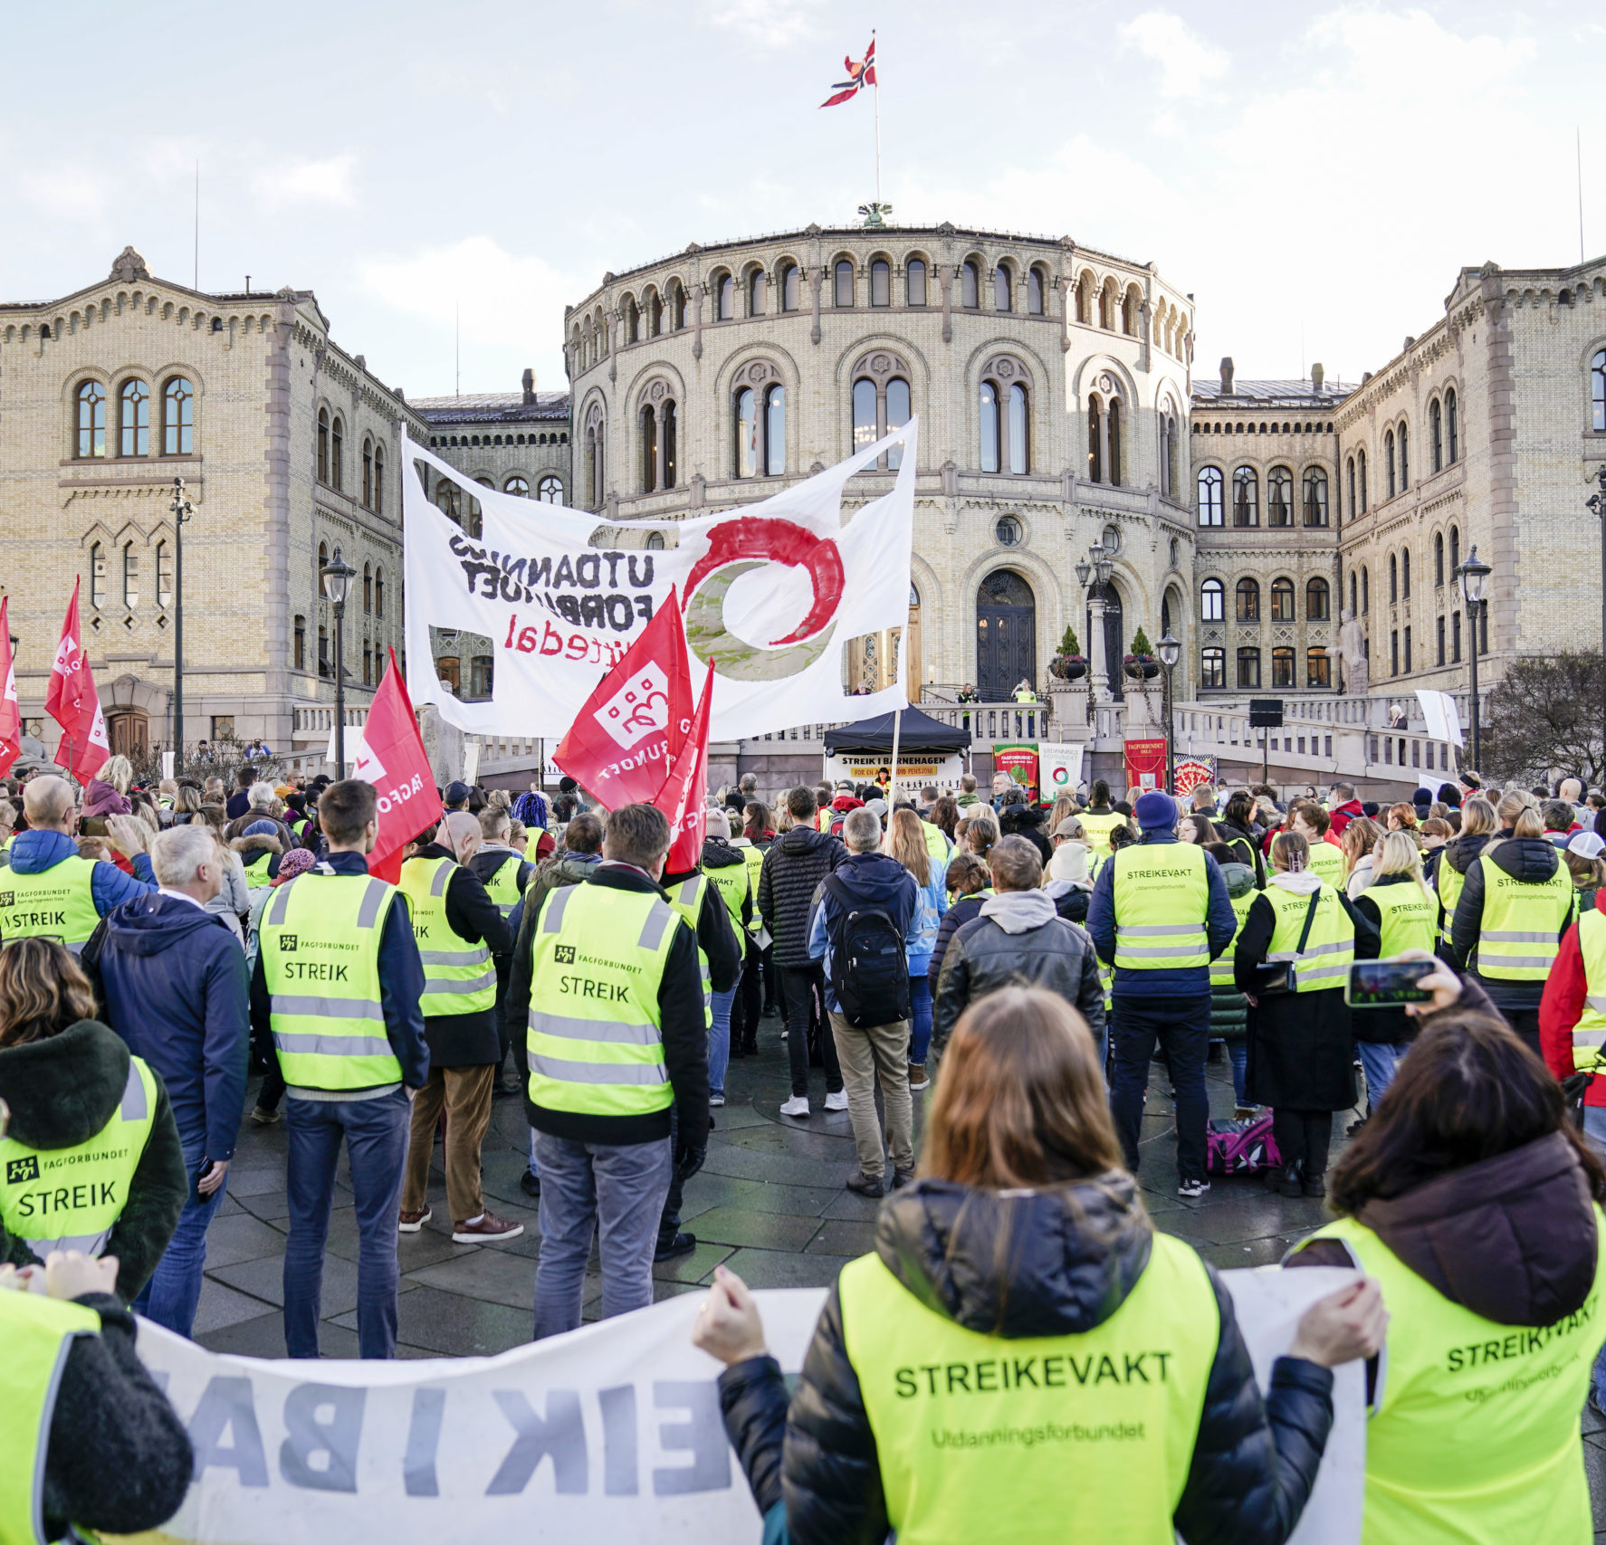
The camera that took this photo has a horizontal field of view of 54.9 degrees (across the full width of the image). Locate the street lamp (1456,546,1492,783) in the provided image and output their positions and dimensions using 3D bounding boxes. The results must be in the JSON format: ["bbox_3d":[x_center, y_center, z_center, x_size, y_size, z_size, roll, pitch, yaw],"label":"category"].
[{"bbox_3d":[10.870,-0.834,25.000,0.580,5.700,0.580,0,-1,0],"label":"street lamp"}]

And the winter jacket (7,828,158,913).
[{"bbox_3d":[-2.903,0.570,6.050,0.600,0.750,0.420,0,-1,-5],"label":"winter jacket"}]

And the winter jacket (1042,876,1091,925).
[{"bbox_3d":[1.369,0.872,7.892,0.470,0.680,0.340,-1,-1,0],"label":"winter jacket"}]

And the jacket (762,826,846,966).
[{"bbox_3d":[0.010,0.700,8.850,0.520,0.800,0.340,-1,-1,5],"label":"jacket"}]

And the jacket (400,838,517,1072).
[{"bbox_3d":[-1.462,0.747,6.350,0.500,0.920,0.400,-1,-1,30],"label":"jacket"}]

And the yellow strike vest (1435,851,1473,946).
[{"bbox_3d":[3.875,0.724,8.900,0.440,0.580,0.290,0,-1,-6],"label":"yellow strike vest"}]

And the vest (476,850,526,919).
[{"bbox_3d":[-1.871,0.792,9.200,0.460,0.650,0.310,-1,-1,12],"label":"vest"}]

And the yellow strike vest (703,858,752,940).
[{"bbox_3d":[-0.506,0.776,8.900,0.430,0.570,0.290,0,-1,4],"label":"yellow strike vest"}]

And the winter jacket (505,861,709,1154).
[{"bbox_3d":[-0.551,0.652,4.330,0.570,0.790,0.340,-1,-1,20],"label":"winter jacket"}]

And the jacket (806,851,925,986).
[{"bbox_3d":[0.277,0.722,7.050,0.540,0.720,0.340,-1,-1,0],"label":"jacket"}]

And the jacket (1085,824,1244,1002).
[{"bbox_3d":[1.648,0.644,7.050,0.660,0.770,0.360,-1,-1,5],"label":"jacket"}]

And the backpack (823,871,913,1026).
[{"bbox_3d":[0.289,0.790,6.850,0.360,0.620,0.270,0,-1,-7],"label":"backpack"}]

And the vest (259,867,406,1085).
[{"bbox_3d":[-1.401,0.623,4.593,0.480,0.660,0.280,-1,-1,20],"label":"vest"}]

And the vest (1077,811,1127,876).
[{"bbox_3d":[2.514,0.617,13.000,0.450,0.570,0.310,-1,-1,2],"label":"vest"}]

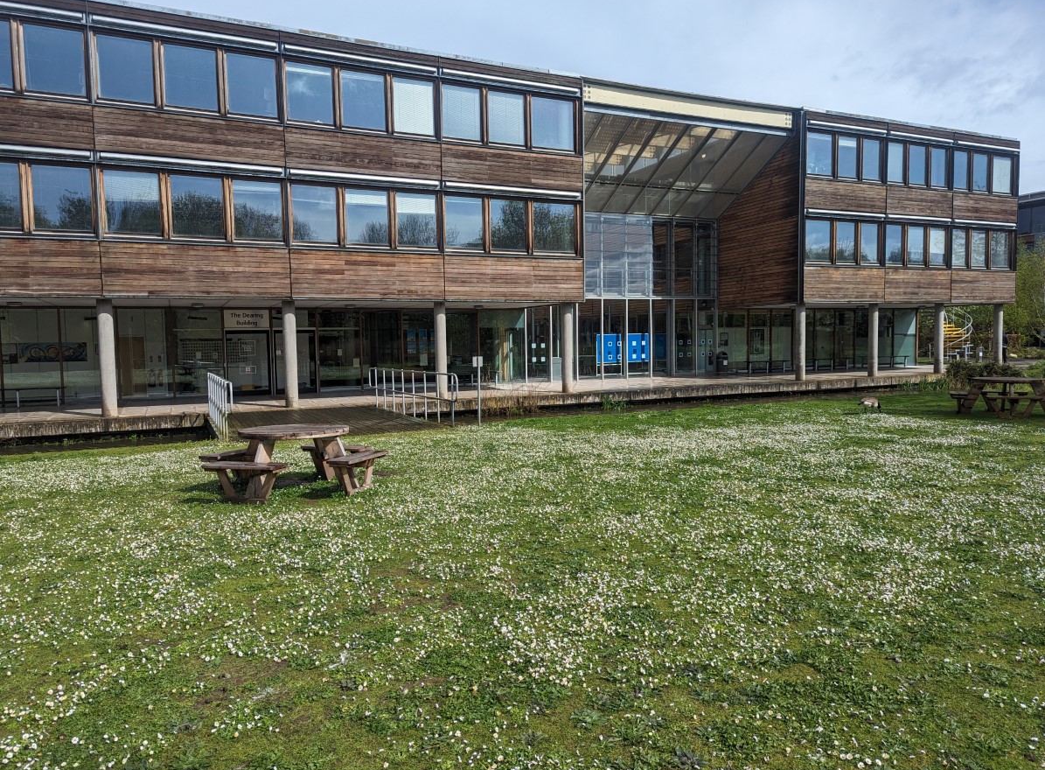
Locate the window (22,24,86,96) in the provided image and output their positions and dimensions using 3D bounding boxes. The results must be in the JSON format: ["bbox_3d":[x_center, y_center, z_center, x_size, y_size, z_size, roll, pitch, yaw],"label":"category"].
[{"bbox_3d":[-11.135,-7.737,17.301,1.236,1.540,0.100,-3,4,-25],"label":"window"}]

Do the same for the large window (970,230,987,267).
[{"bbox_3d":[19.704,-5.868,31.401,1.050,1.540,0.100,-3,4,-23],"label":"large window"}]

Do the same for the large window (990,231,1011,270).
[{"bbox_3d":[20.988,-5.957,31.932,1.250,1.540,0.100,-3,4,-23],"label":"large window"}]

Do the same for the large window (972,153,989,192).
[{"bbox_3d":[19.068,-8.833,30.225,1.000,1.470,0.100,-3,4,-24],"label":"large window"}]

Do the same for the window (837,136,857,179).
[{"bbox_3d":[12.630,-8.825,28.245,1.052,1.534,0.150,-3,4,-23],"label":"window"}]

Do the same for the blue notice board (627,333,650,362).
[{"bbox_3d":[5.429,-1.739,33.950,1.270,1.290,0.060,-3,4,-24],"label":"blue notice board"}]

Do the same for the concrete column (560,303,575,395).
[{"bbox_3d":[1.508,-1.232,24.121,0.363,2.982,0.363,-3,4,-25],"label":"concrete column"}]

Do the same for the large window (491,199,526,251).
[{"bbox_3d":[-0.419,-4.783,21.749,1.180,1.470,0.100,-3,4,-24],"label":"large window"}]

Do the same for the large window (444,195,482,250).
[{"bbox_3d":[-1.685,-4.632,20.662,1.189,1.462,0.120,-3,4,-26],"label":"large window"}]

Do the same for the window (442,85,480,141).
[{"bbox_3d":[-1.850,-8.142,21.722,1.191,1.527,0.150,-3,4,-25],"label":"window"}]

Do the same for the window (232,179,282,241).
[{"bbox_3d":[-7.074,-4.666,19.429,1.258,1.540,0.100,-3,4,-25],"label":"window"}]

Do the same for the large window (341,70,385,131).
[{"bbox_3d":[-4.482,-7.995,20.479,1.191,1.548,0.150,-3,4,-25],"label":"large window"}]

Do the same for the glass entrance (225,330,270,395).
[{"bbox_3d":[-8.856,-0.729,23.430,1.248,1.996,0.100,-3,4,-26],"label":"glass entrance"}]

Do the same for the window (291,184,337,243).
[{"bbox_3d":[-5.770,-4.715,20.065,1.180,1.554,0.150,-3,4,-25],"label":"window"}]

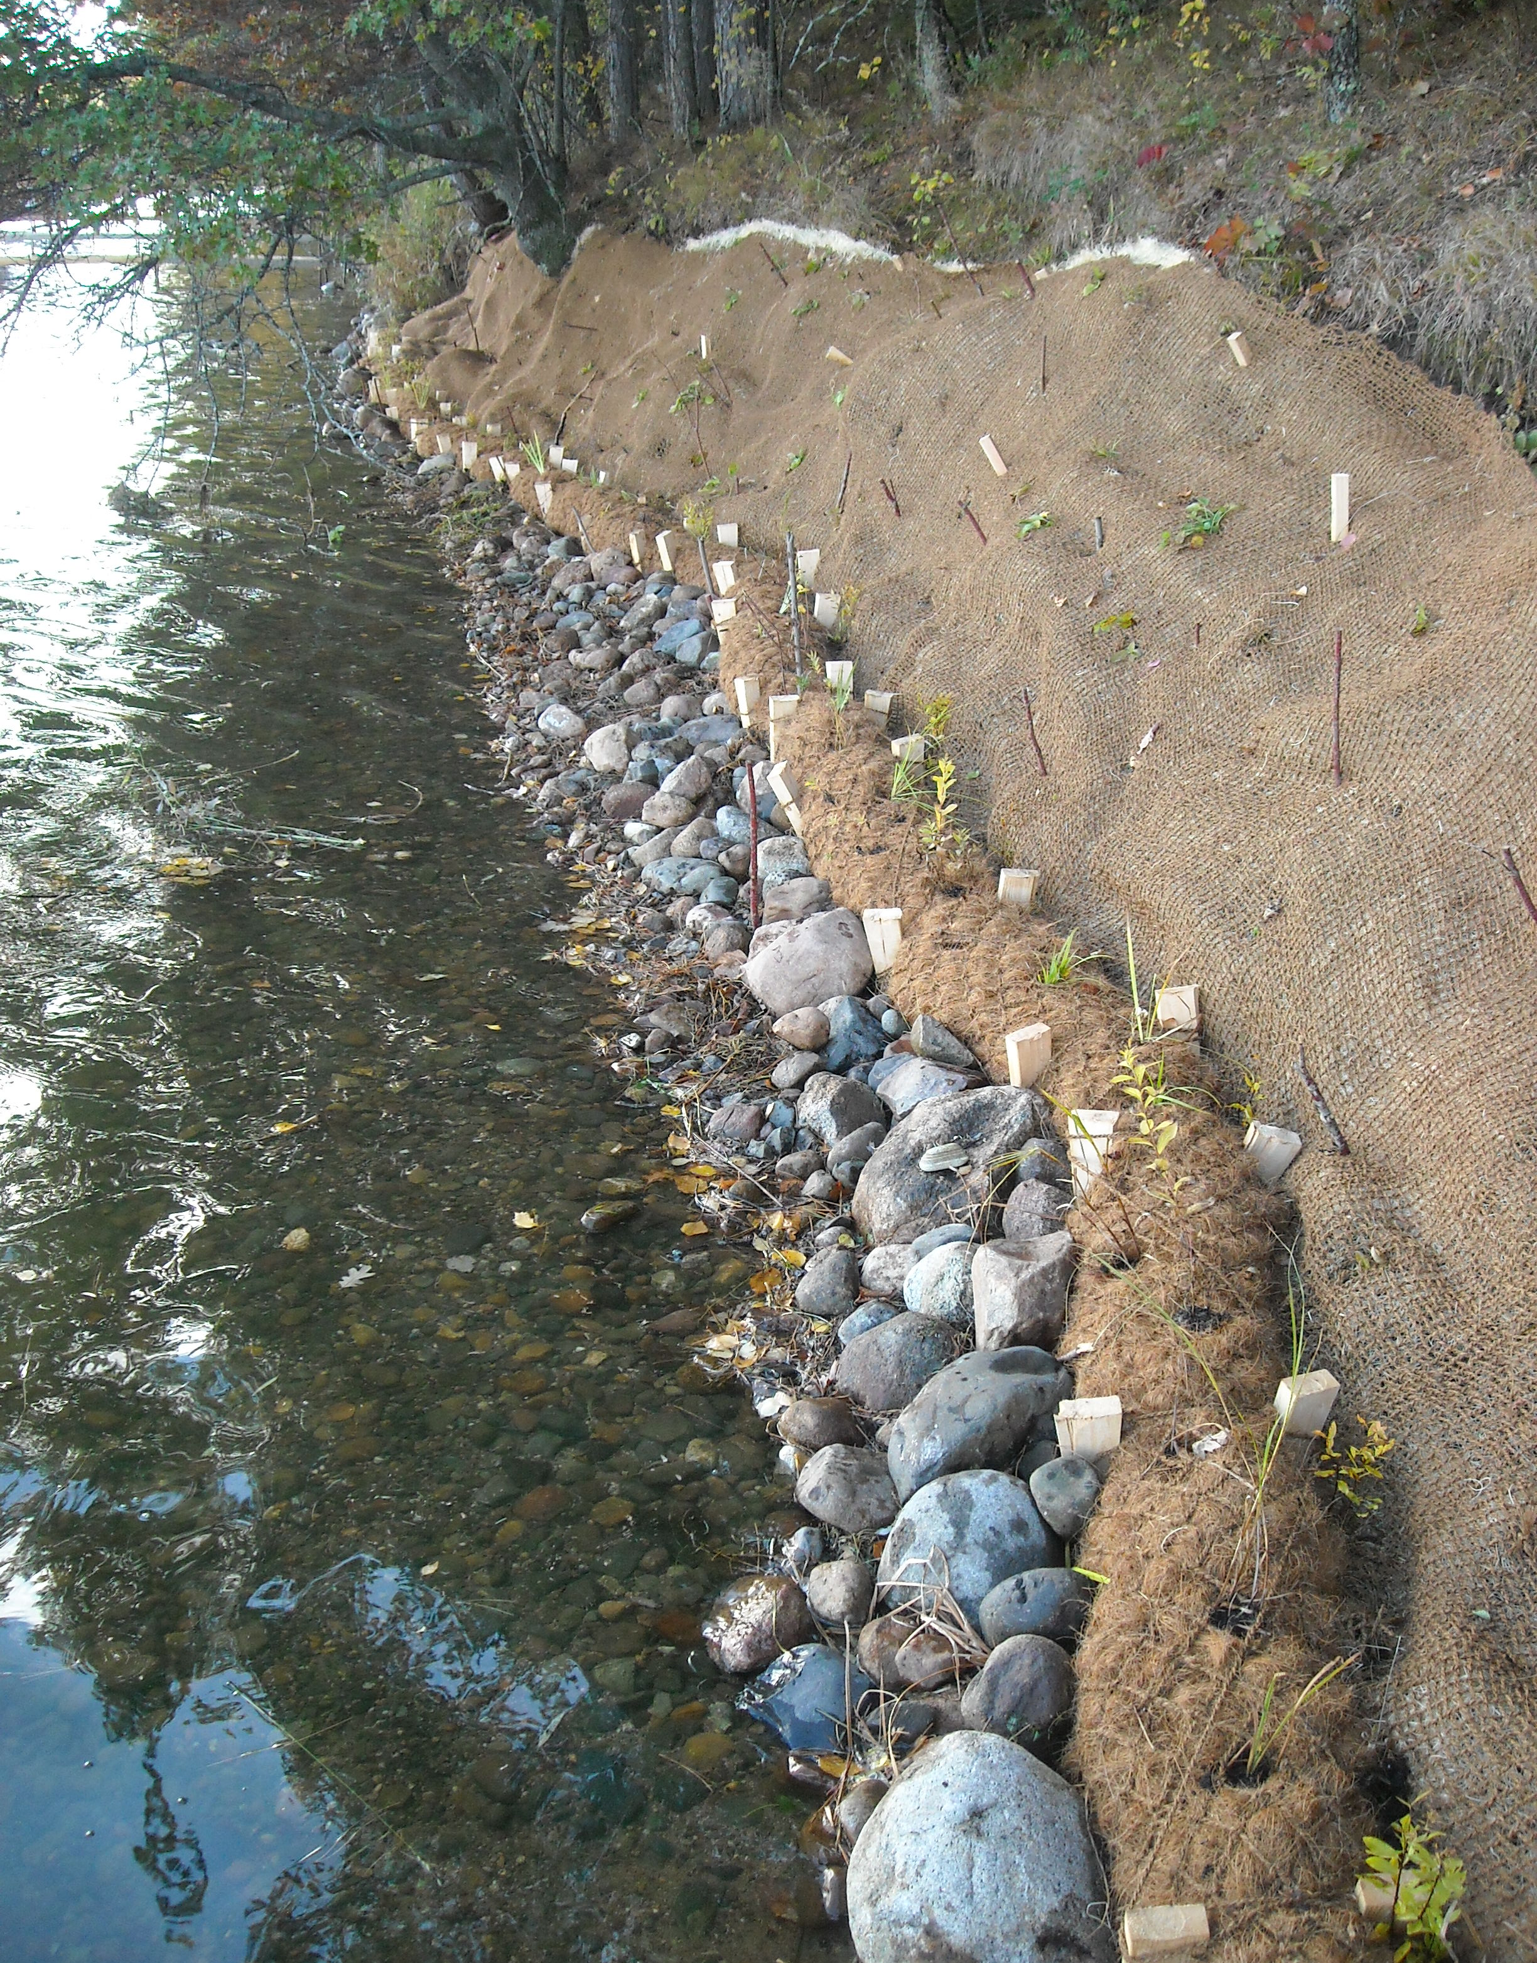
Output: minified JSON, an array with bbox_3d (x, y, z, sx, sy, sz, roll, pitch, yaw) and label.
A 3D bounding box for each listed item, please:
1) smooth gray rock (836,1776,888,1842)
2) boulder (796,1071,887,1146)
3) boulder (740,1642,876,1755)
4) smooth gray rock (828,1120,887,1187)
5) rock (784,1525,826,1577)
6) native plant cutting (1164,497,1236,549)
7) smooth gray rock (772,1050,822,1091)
[{"bbox_3d":[0.119,0.993,2.474,0.075,0.070,0.095,0,21,0],"label":"smooth gray rock"},{"bbox_3d":[0.156,0.274,4.409,0.190,0.157,0.172,7,22,19],"label":"boulder"},{"bbox_3d":[0.056,0.947,2.738,0.170,0.115,0.150,-8,22,-21],"label":"boulder"},{"bbox_3d":[0.185,0.349,4.268,0.100,0.112,0.150,20,28,41],"label":"smooth gray rock"},{"bbox_3d":[0.054,0.817,2.983,0.062,0.060,0.070,0,21,0],"label":"rock"},{"bbox_3d":[1.349,-1.434,6.500,0.210,0.140,0.200,0,21,0],"label":"native plant cutting"},{"bbox_3d":[0.065,0.199,4.673,0.090,0.075,0.135,16,26,37],"label":"smooth gray rock"}]

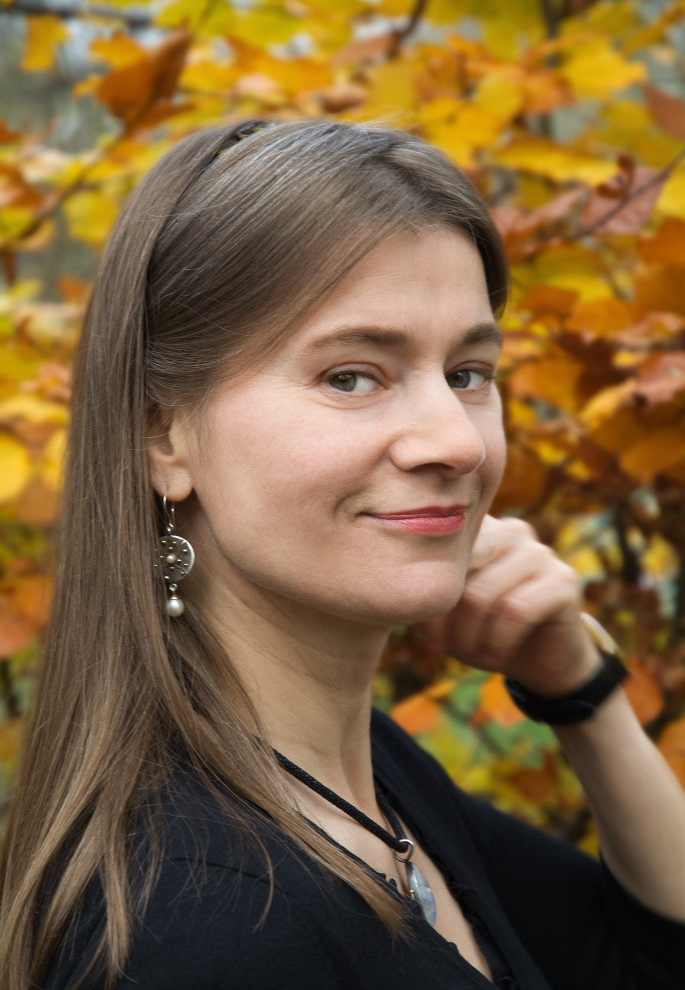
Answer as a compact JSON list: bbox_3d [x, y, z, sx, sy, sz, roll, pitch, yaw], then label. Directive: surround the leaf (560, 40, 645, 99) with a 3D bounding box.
[{"bbox_3d":[0.191,-0.313,2.050,0.062,0.044,0.028,0,2,0],"label":"leaf"}]

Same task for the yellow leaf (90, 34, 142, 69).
[{"bbox_3d":[-0.163,-0.325,2.050,0.044,0.030,0.025,0,2,0],"label":"yellow leaf"}]

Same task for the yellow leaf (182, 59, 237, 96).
[{"bbox_3d":[-0.098,-0.307,2.050,0.047,0.028,0.025,0,2,0],"label":"yellow leaf"}]

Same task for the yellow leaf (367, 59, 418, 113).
[{"bbox_3d":[0.034,-0.275,1.880,0.035,0.036,0.015,-2,2,0],"label":"yellow leaf"}]

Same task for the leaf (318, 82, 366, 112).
[{"bbox_3d":[0.000,-0.278,1.950,0.034,0.022,0.022,0,2,0],"label":"leaf"}]

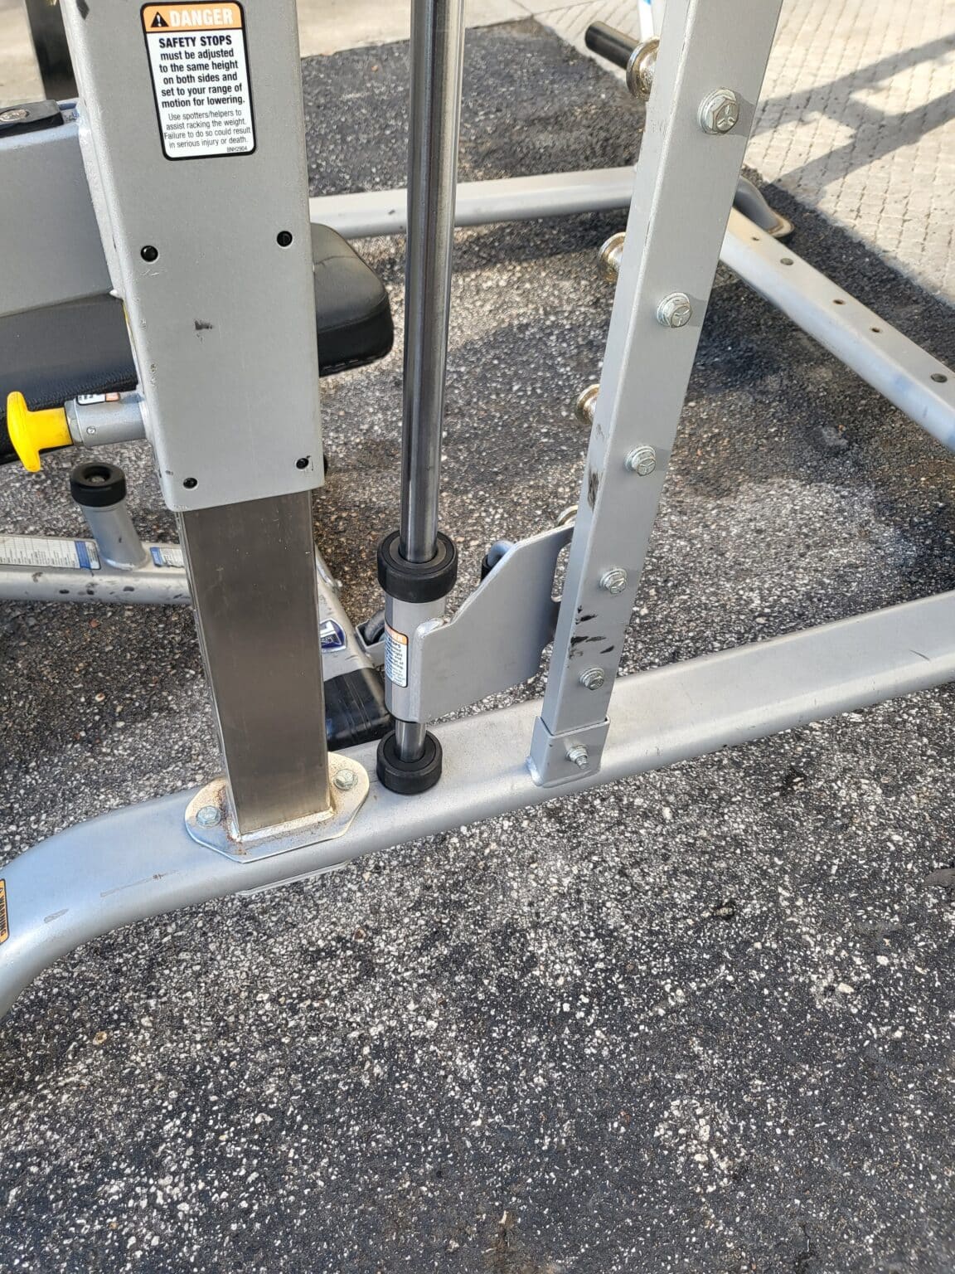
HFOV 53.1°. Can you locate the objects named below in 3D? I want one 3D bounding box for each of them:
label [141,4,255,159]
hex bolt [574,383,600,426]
[{"bbox_3d":[-0.118,-0.237,0.410,0.041,0.059,0.002,-14,47,-19],"label":"label"},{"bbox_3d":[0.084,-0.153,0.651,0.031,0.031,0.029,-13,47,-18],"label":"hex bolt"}]

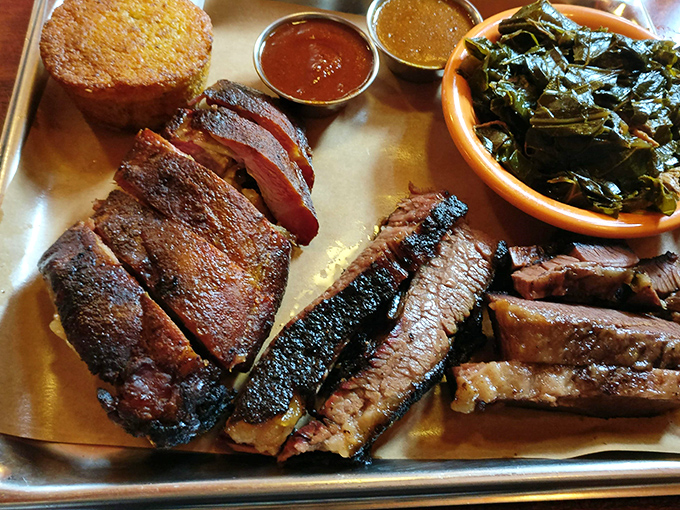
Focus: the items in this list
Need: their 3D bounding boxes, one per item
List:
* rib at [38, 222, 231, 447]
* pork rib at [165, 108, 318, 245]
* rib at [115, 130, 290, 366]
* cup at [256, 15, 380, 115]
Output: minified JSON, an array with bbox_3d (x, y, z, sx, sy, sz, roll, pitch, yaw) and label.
[{"bbox_3d":[-0.086,0.034,0.227,0.037,0.033,0.093,-38,72,-19],"label":"rib"},{"bbox_3d":[-0.045,-0.038,0.262,0.085,0.035,0.026,37,68,13],"label":"pork rib"},{"bbox_3d":[-0.062,-0.003,0.245,0.095,0.035,0.053,41,69,15],"label":"rib"},{"bbox_3d":[-0.013,-0.098,0.298,0.065,0.025,0.065,1,64,-3],"label":"cup"}]

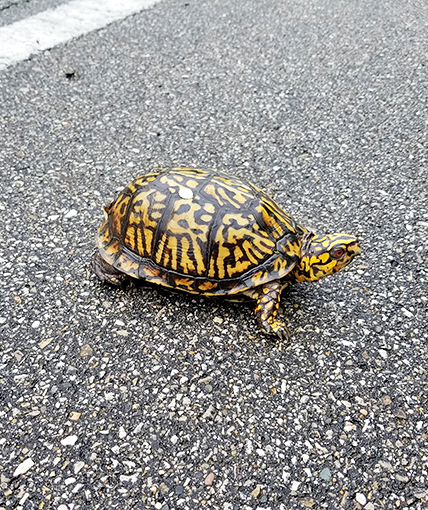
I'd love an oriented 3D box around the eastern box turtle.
[{"bbox_3d":[0.006,-0.015,0.311,0.161,0.065,0.098,10,41,11],"label":"eastern box turtle"}]

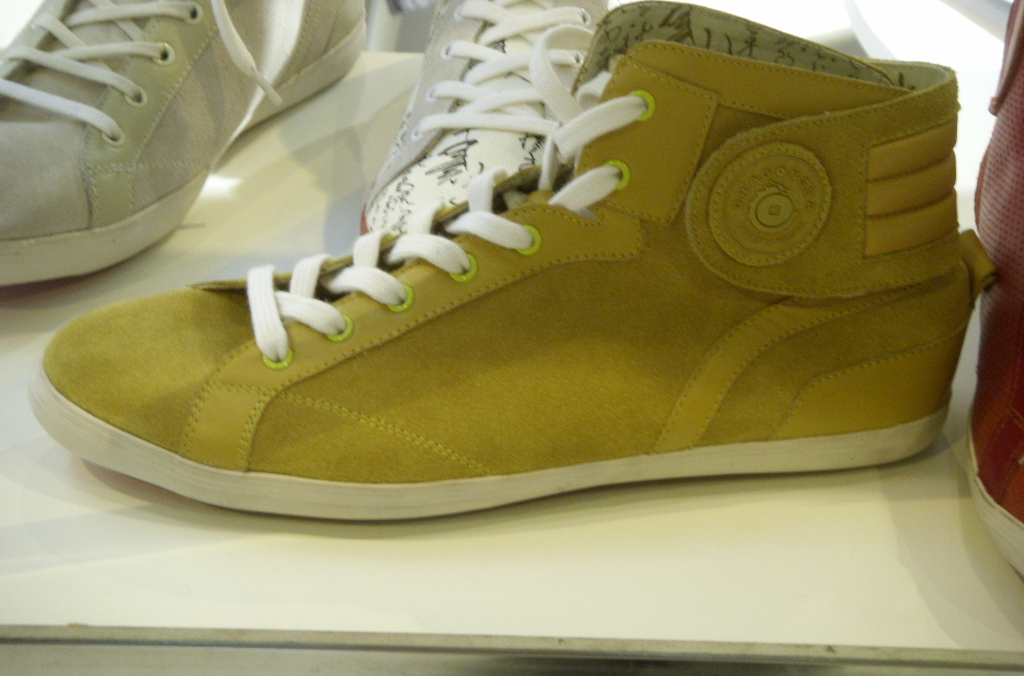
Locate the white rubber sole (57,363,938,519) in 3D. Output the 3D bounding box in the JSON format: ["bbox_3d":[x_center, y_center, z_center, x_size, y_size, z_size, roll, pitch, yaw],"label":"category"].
[{"bbox_3d":[-0.004,0.019,0.584,0.297,0.030,0.102,-3,25,-7],"label":"white rubber sole"}]

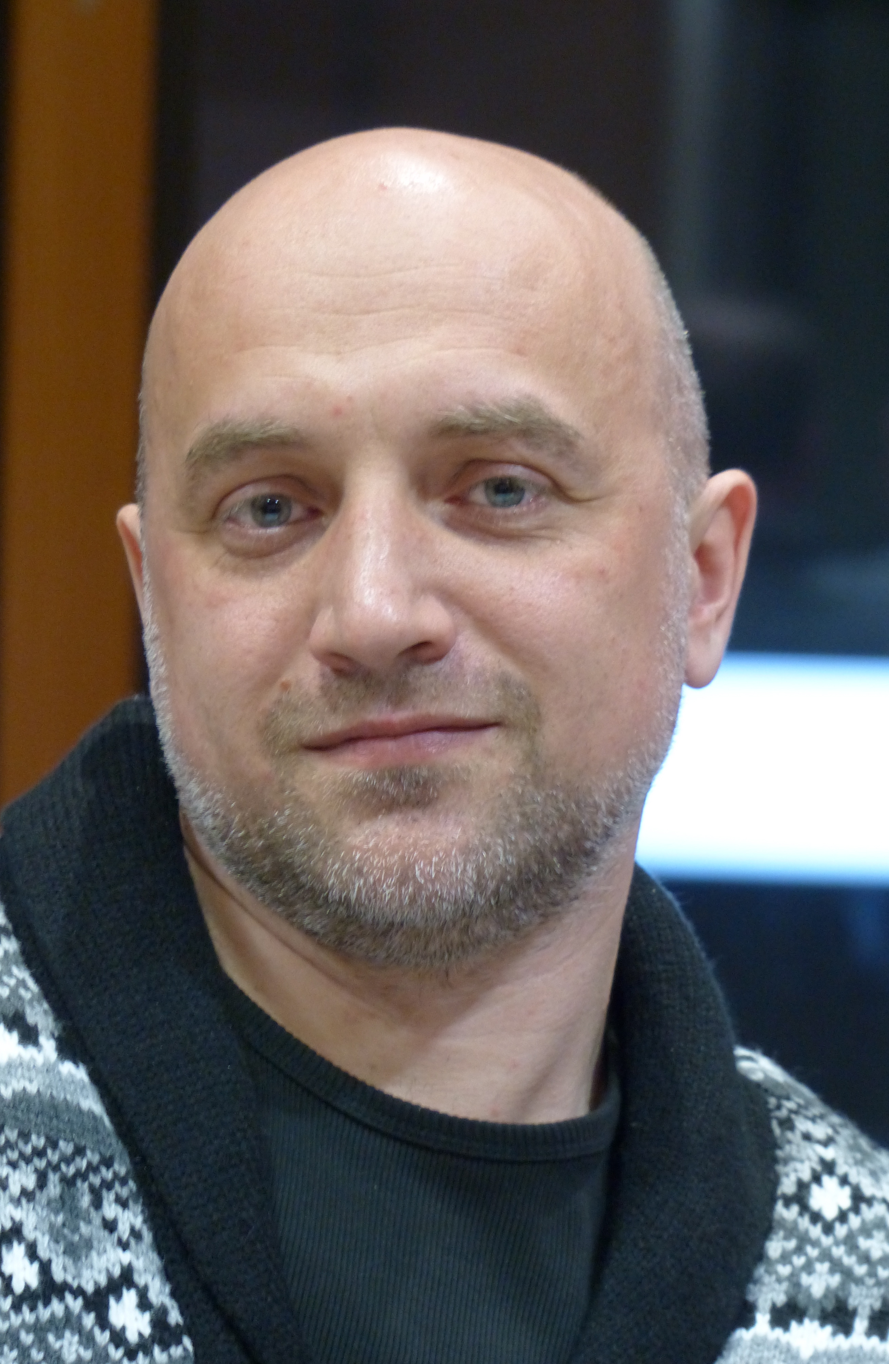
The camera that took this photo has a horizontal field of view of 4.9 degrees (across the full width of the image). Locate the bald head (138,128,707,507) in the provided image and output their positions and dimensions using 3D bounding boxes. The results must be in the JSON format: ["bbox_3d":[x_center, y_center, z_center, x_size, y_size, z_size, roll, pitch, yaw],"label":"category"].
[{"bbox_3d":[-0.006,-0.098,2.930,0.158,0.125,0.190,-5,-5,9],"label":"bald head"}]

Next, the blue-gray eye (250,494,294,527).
[{"bbox_3d":[-0.048,-0.047,2.856,0.012,0.011,0.008,-4,-2,5],"label":"blue-gray eye"}]

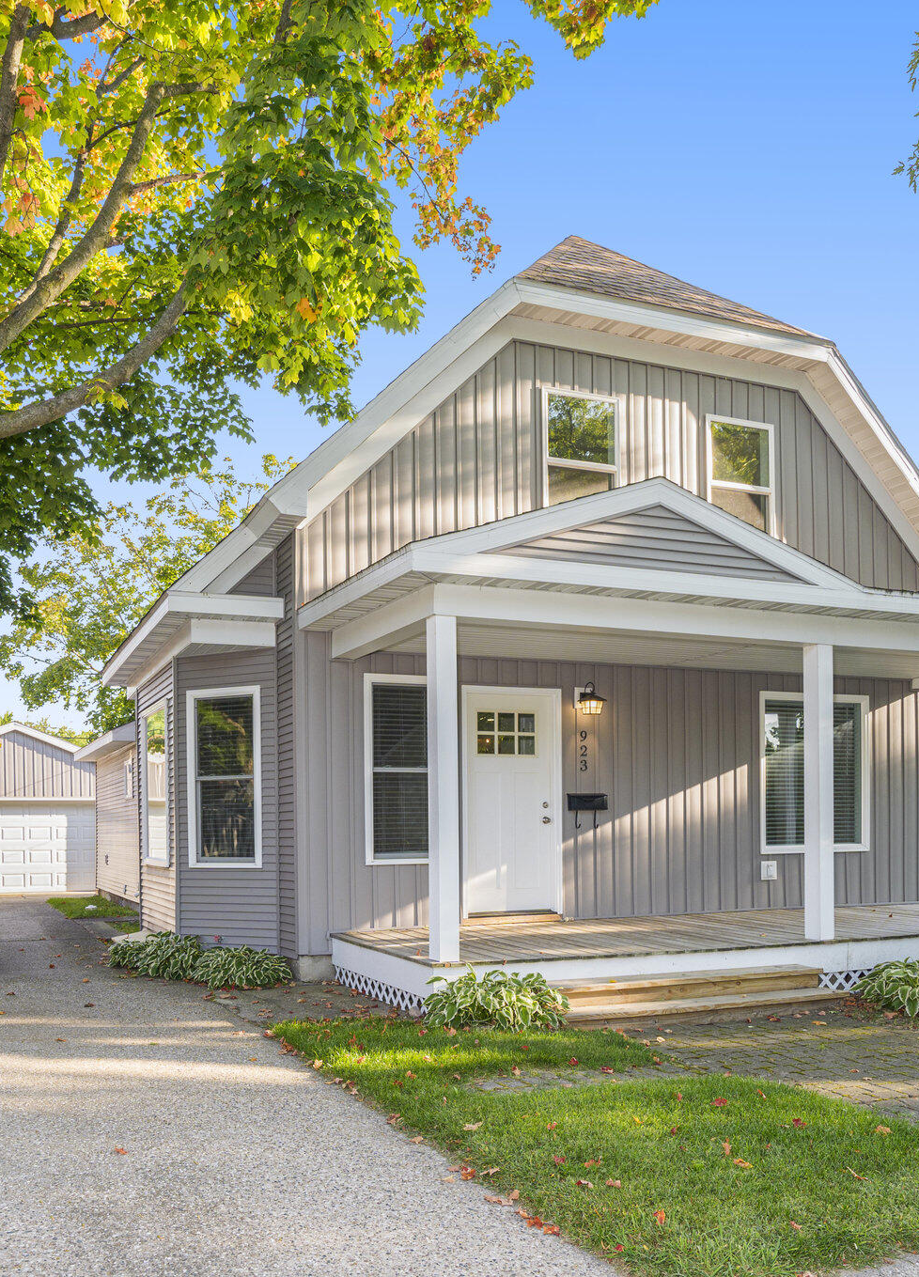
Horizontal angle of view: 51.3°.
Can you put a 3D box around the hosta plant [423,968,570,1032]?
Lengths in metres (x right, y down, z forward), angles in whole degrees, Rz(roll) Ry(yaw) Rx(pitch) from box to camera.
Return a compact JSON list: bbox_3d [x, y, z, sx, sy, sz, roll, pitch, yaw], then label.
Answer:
[{"bbox_3d":[0.245,2.280,6.170,0.920,0.380,0.640,2,-7,-21],"label":"hosta plant"}]

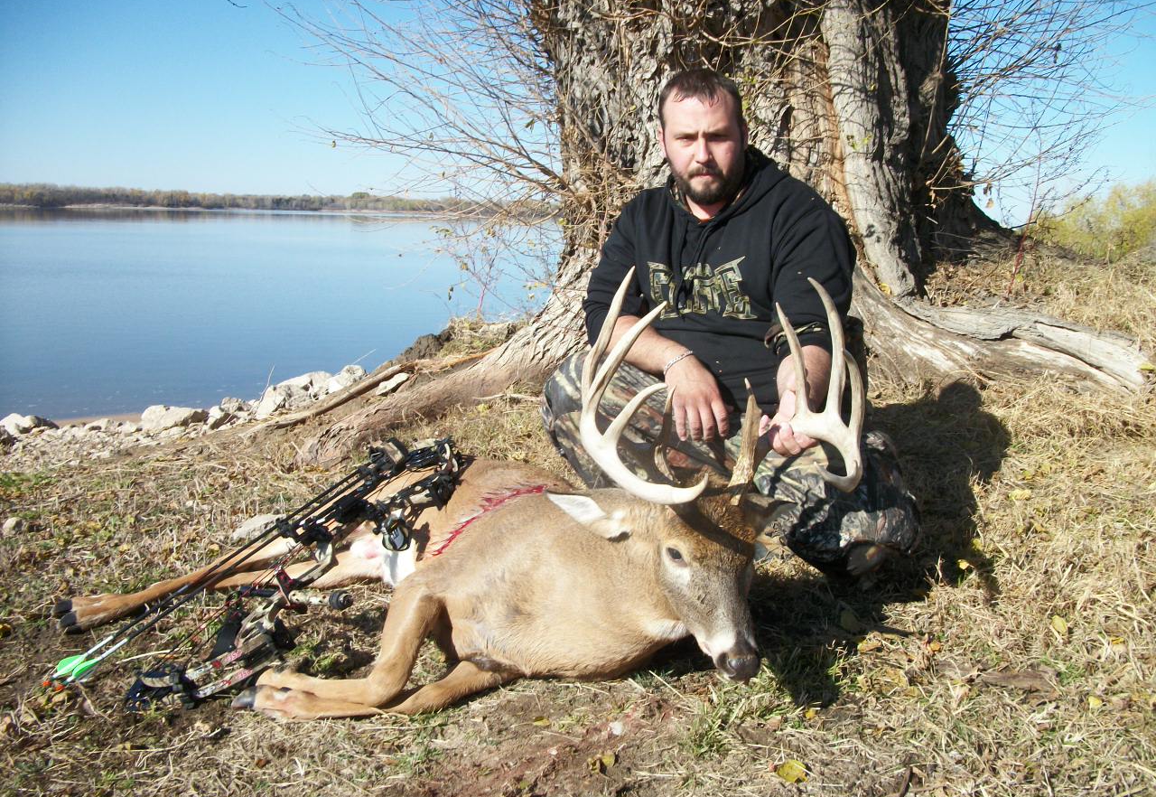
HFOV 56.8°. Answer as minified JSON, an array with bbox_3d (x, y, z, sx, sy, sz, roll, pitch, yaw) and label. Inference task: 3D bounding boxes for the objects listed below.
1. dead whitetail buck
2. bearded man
[{"bbox_3d":[-0.272,0.099,1.977,1.240,0.690,1.120,-4,11,-24],"label":"dead whitetail buck"},{"bbox_3d":[0.302,-0.139,2.116,0.720,1.030,0.760,2,10,8],"label":"bearded man"}]

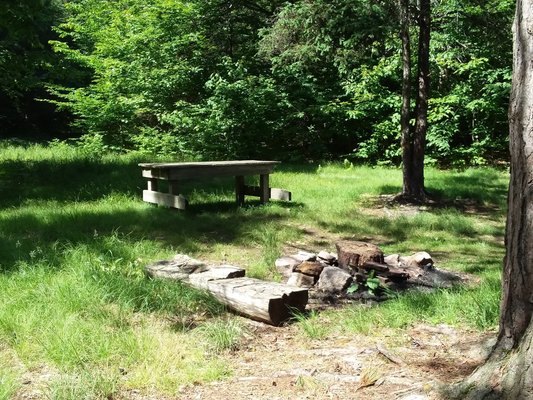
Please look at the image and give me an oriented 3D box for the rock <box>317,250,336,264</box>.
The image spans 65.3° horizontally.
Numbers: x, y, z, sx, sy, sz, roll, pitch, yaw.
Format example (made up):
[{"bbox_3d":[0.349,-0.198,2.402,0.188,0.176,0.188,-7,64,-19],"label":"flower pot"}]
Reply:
[{"bbox_3d":[0.655,0.622,4.500,0.220,0.110,0.190,0,10,0],"label":"rock"}]

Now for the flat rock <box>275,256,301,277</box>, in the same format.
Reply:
[{"bbox_3d":[0.222,0.672,4.200,0.270,0.140,0.240,0,10,0],"label":"flat rock"}]

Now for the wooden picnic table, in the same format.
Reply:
[{"bbox_3d":[-0.753,-0.263,6.672,2.200,0.740,1.250,-6,9,-38],"label":"wooden picnic table"}]

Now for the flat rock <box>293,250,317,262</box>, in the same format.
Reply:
[{"bbox_3d":[0.407,0.601,4.400,0.250,0.090,0.210,0,10,0],"label":"flat rock"}]

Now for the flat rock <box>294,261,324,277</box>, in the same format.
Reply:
[{"bbox_3d":[0.419,0.667,4.050,0.270,0.110,0.220,0,10,0],"label":"flat rock"}]

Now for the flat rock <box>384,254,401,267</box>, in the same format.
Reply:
[{"bbox_3d":[1.261,0.629,4.244,0.150,0.130,0.140,-1,7,-10],"label":"flat rock"}]

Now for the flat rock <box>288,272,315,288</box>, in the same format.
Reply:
[{"bbox_3d":[0.296,0.713,3.771,0.230,0.140,0.200,0,7,0],"label":"flat rock"}]

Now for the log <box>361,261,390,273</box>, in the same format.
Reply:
[{"bbox_3d":[1.001,0.624,3.891,0.280,0.070,0.080,5,9,36],"label":"log"}]

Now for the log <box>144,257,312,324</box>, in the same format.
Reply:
[{"bbox_3d":[-0.409,0.722,3.479,1.500,0.240,0.360,5,9,37],"label":"log"}]

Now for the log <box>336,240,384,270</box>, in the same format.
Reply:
[{"bbox_3d":[0.961,0.588,4.250,0.450,0.230,0.430,6,10,-1],"label":"log"}]

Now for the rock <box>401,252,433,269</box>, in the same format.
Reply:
[{"bbox_3d":[1.587,0.640,4.400,0.300,0.125,0.220,0,10,0],"label":"rock"}]

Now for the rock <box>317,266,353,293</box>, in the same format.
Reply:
[{"bbox_3d":[0.601,0.697,3.718,0.270,0.190,0.200,-3,8,-20],"label":"rock"}]

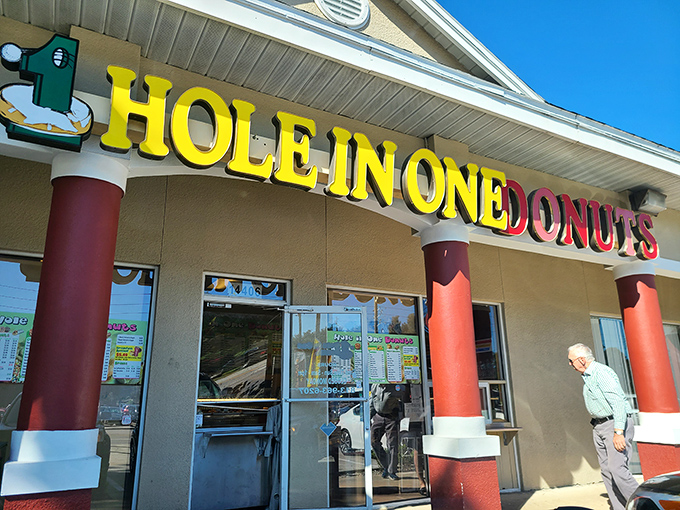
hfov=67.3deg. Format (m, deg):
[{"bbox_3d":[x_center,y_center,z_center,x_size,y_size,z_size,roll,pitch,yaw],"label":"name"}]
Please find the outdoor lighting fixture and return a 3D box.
[{"bbox_3d":[3.704,-0.614,6.116,0.365,0.230,0.225,8,-19,-28],"label":"outdoor lighting fixture"}]

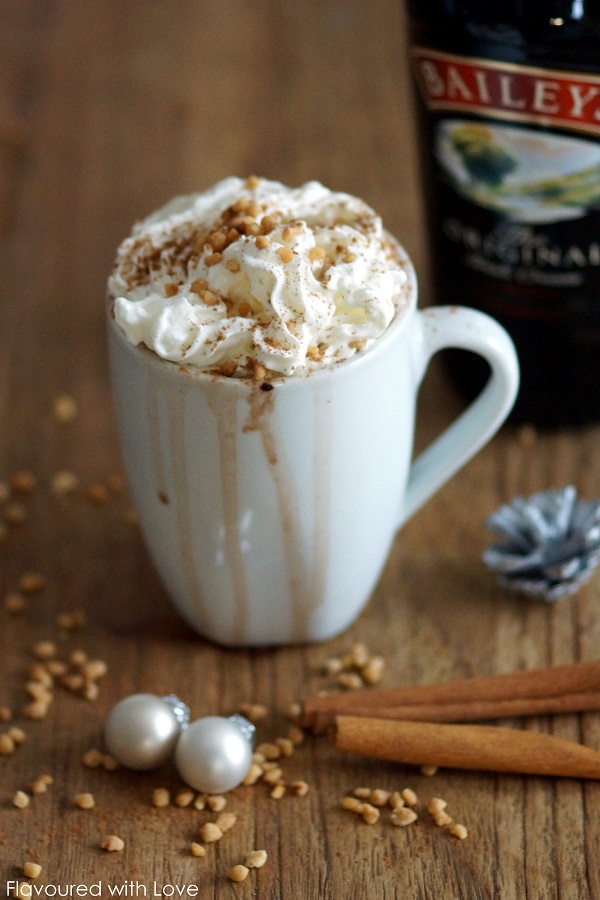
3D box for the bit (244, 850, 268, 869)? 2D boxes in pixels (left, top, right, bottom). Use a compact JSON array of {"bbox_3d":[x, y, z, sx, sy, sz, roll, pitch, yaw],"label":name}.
[{"bbox_3d":[-0.011,0.104,0.952,0.006,0.004,0.005,0,40,0],"label":"bit"}]

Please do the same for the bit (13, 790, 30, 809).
[{"bbox_3d":[-0.072,0.090,0.969,0.004,0.004,0.005,0,40,0],"label":"bit"}]

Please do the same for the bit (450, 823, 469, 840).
[{"bbox_3d":[0.041,0.098,0.960,0.004,0.004,0.004,0,40,0],"label":"bit"}]

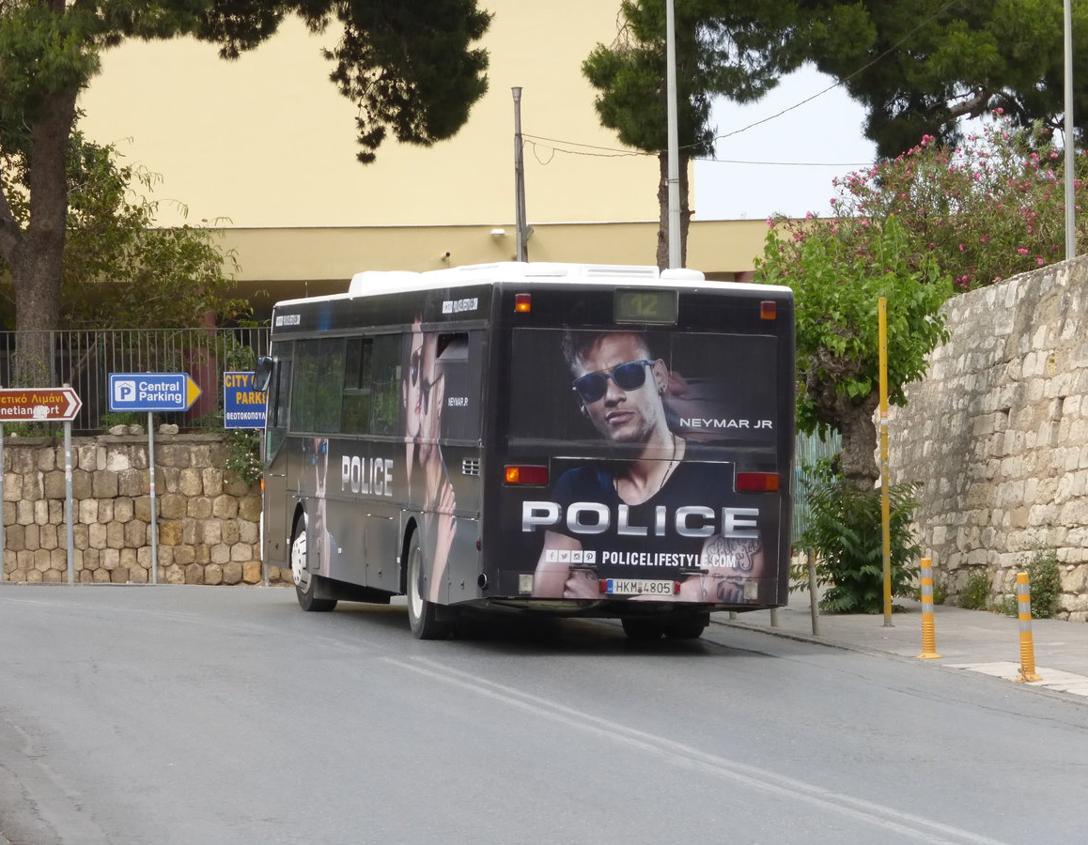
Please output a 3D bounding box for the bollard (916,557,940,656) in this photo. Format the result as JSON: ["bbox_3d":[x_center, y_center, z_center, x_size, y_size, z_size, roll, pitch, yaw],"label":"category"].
[{"bbox_3d":[2.897,1.402,37.800,0.195,0.757,0.195,-2,0,0],"label":"bollard"}]

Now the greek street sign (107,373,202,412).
[{"bbox_3d":[-4.595,-0.356,59.400,1.110,0.460,0.040,0,0,0],"label":"greek street sign"}]

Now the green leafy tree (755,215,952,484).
[{"bbox_3d":[2.886,-0.083,46.900,1.900,3.650,1.900,-1,0,0],"label":"green leafy tree"}]

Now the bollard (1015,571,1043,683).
[{"bbox_3d":[3.412,1.446,35.400,0.195,0.760,0.195,-3,0,0],"label":"bollard"}]

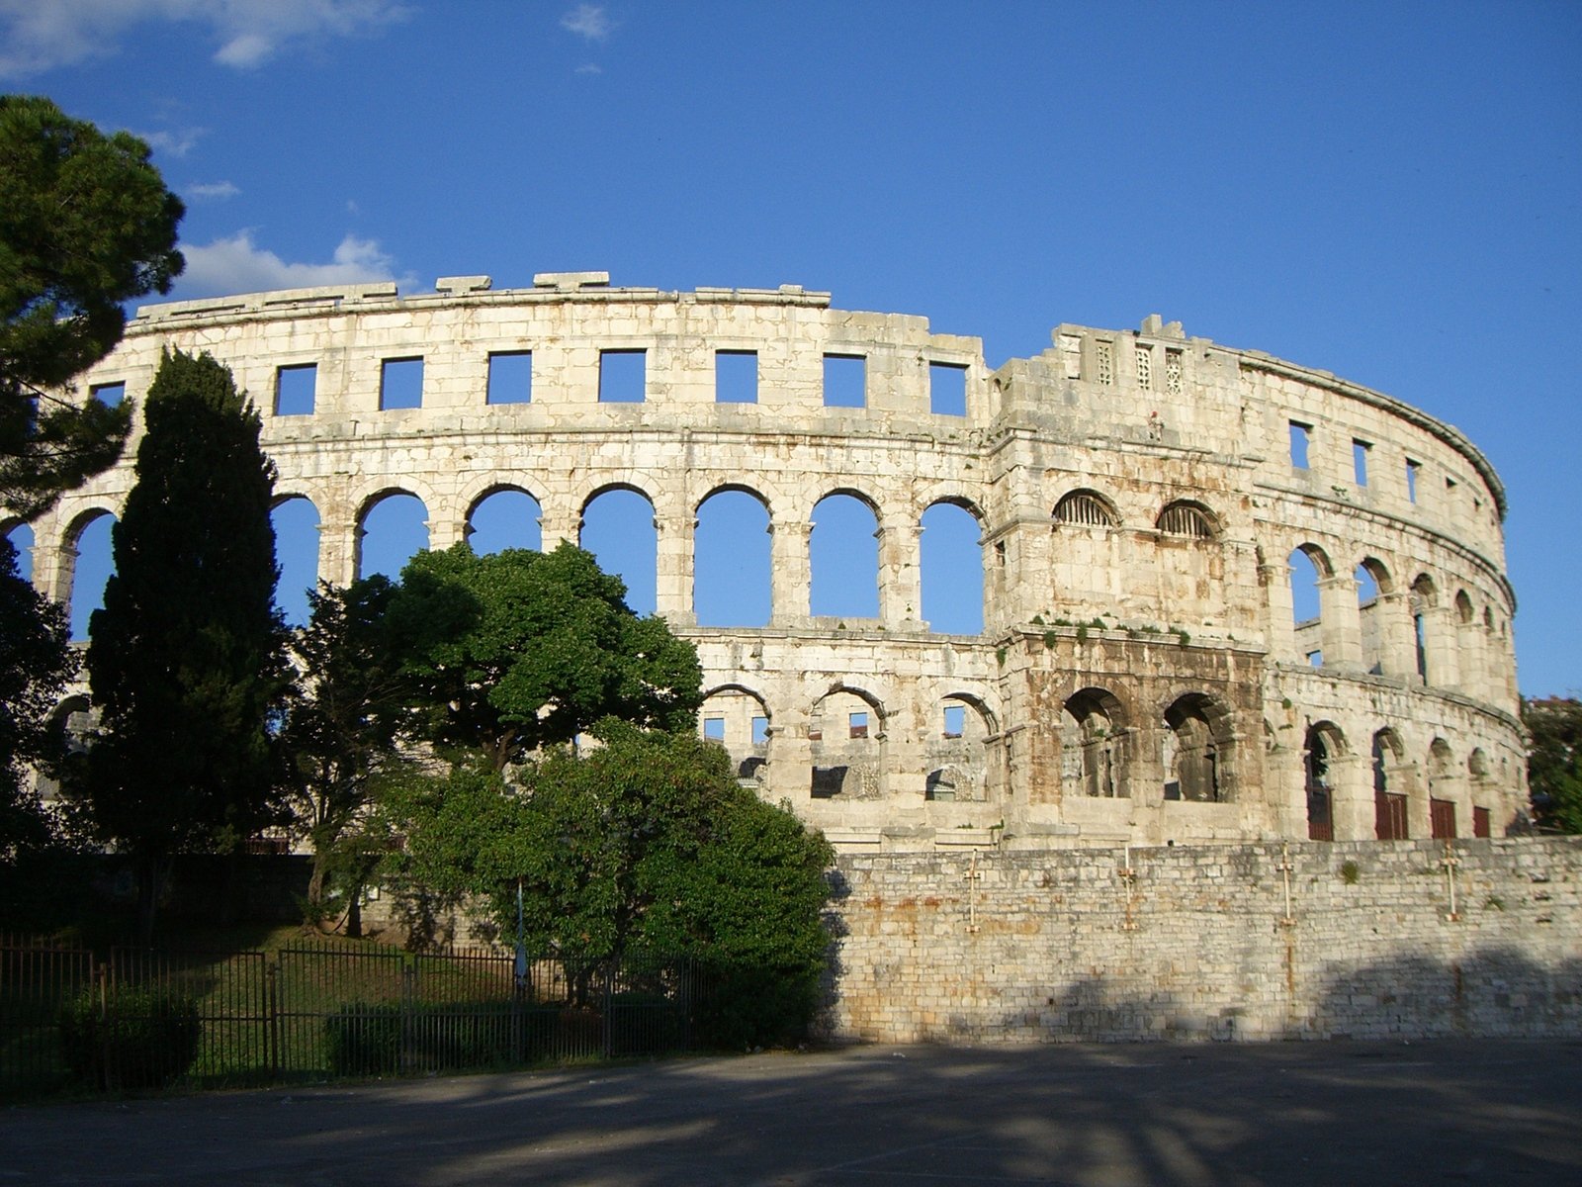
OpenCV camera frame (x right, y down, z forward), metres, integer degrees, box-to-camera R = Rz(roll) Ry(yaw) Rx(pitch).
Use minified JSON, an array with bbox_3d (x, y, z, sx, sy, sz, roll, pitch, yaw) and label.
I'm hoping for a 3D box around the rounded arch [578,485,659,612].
[{"bbox_3d":[-7.756,-1.674,78.352,3.456,6.615,1.000,0,-14,-1],"label":"rounded arch"}]

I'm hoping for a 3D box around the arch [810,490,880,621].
[{"bbox_3d":[2.438,-1.724,80.275,3.310,6.180,1.200,2,-13,-9],"label":"arch"}]

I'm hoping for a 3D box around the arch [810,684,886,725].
[{"bbox_3d":[2.464,5.134,77.621,3.456,1.919,1.100,2,-14,-9],"label":"arch"}]

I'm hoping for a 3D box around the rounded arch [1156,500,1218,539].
[{"bbox_3d":[18.561,-3.446,82.245,3.300,1.769,1.000,5,-15,-21],"label":"rounded arch"}]

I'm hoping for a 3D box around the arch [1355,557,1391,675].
[{"bbox_3d":[30.359,1.311,91.010,3.456,6.457,1.000,11,-18,-38],"label":"arch"}]

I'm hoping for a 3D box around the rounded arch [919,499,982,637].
[{"bbox_3d":[7.411,-1.189,81.190,3.190,6.620,1.200,3,-13,-13],"label":"rounded arch"}]

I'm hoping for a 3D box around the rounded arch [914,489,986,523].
[{"bbox_3d":[7.425,-3.848,81.355,3.500,1.800,1.100,3,-14,-13],"label":"rounded arch"}]

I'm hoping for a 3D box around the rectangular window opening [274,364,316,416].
[{"bbox_3d":[-23.443,-9.541,82.723,2.220,2.530,0.700,-3,-13,13],"label":"rectangular window opening"}]

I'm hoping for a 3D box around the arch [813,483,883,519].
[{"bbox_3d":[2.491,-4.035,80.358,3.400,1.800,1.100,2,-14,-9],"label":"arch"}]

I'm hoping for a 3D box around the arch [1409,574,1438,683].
[{"bbox_3d":[34.185,2.069,94.326,3.456,6.351,1.000,13,-19,-43],"label":"arch"}]

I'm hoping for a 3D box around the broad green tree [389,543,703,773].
[{"bbox_3d":[-7.911,3.388,56.000,10.000,9.750,9.000,2,-13,-8],"label":"broad green tree"}]

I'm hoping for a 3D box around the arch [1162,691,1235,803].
[{"bbox_3d":[18.404,7.163,80.025,3.880,5.090,1.200,5,-14,-21],"label":"arch"}]

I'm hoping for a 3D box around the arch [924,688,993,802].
[{"bbox_3d":[7.530,7.074,78.807,3.500,5.070,1.300,3,-14,-14],"label":"arch"}]

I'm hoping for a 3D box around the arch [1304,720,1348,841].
[{"bbox_3d":[26.590,9.612,87.412,3.390,6.260,1.200,9,-15,-33],"label":"arch"}]

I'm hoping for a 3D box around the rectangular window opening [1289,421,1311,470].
[{"bbox_3d":[26.527,-7.568,90.948,1.930,2.670,0.700,9,-15,-33],"label":"rectangular window opening"}]

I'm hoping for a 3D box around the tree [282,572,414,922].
[{"bbox_3d":[-11.674,4.177,45.500,3.500,9.060,3.400,3,-13,-14],"label":"tree"}]

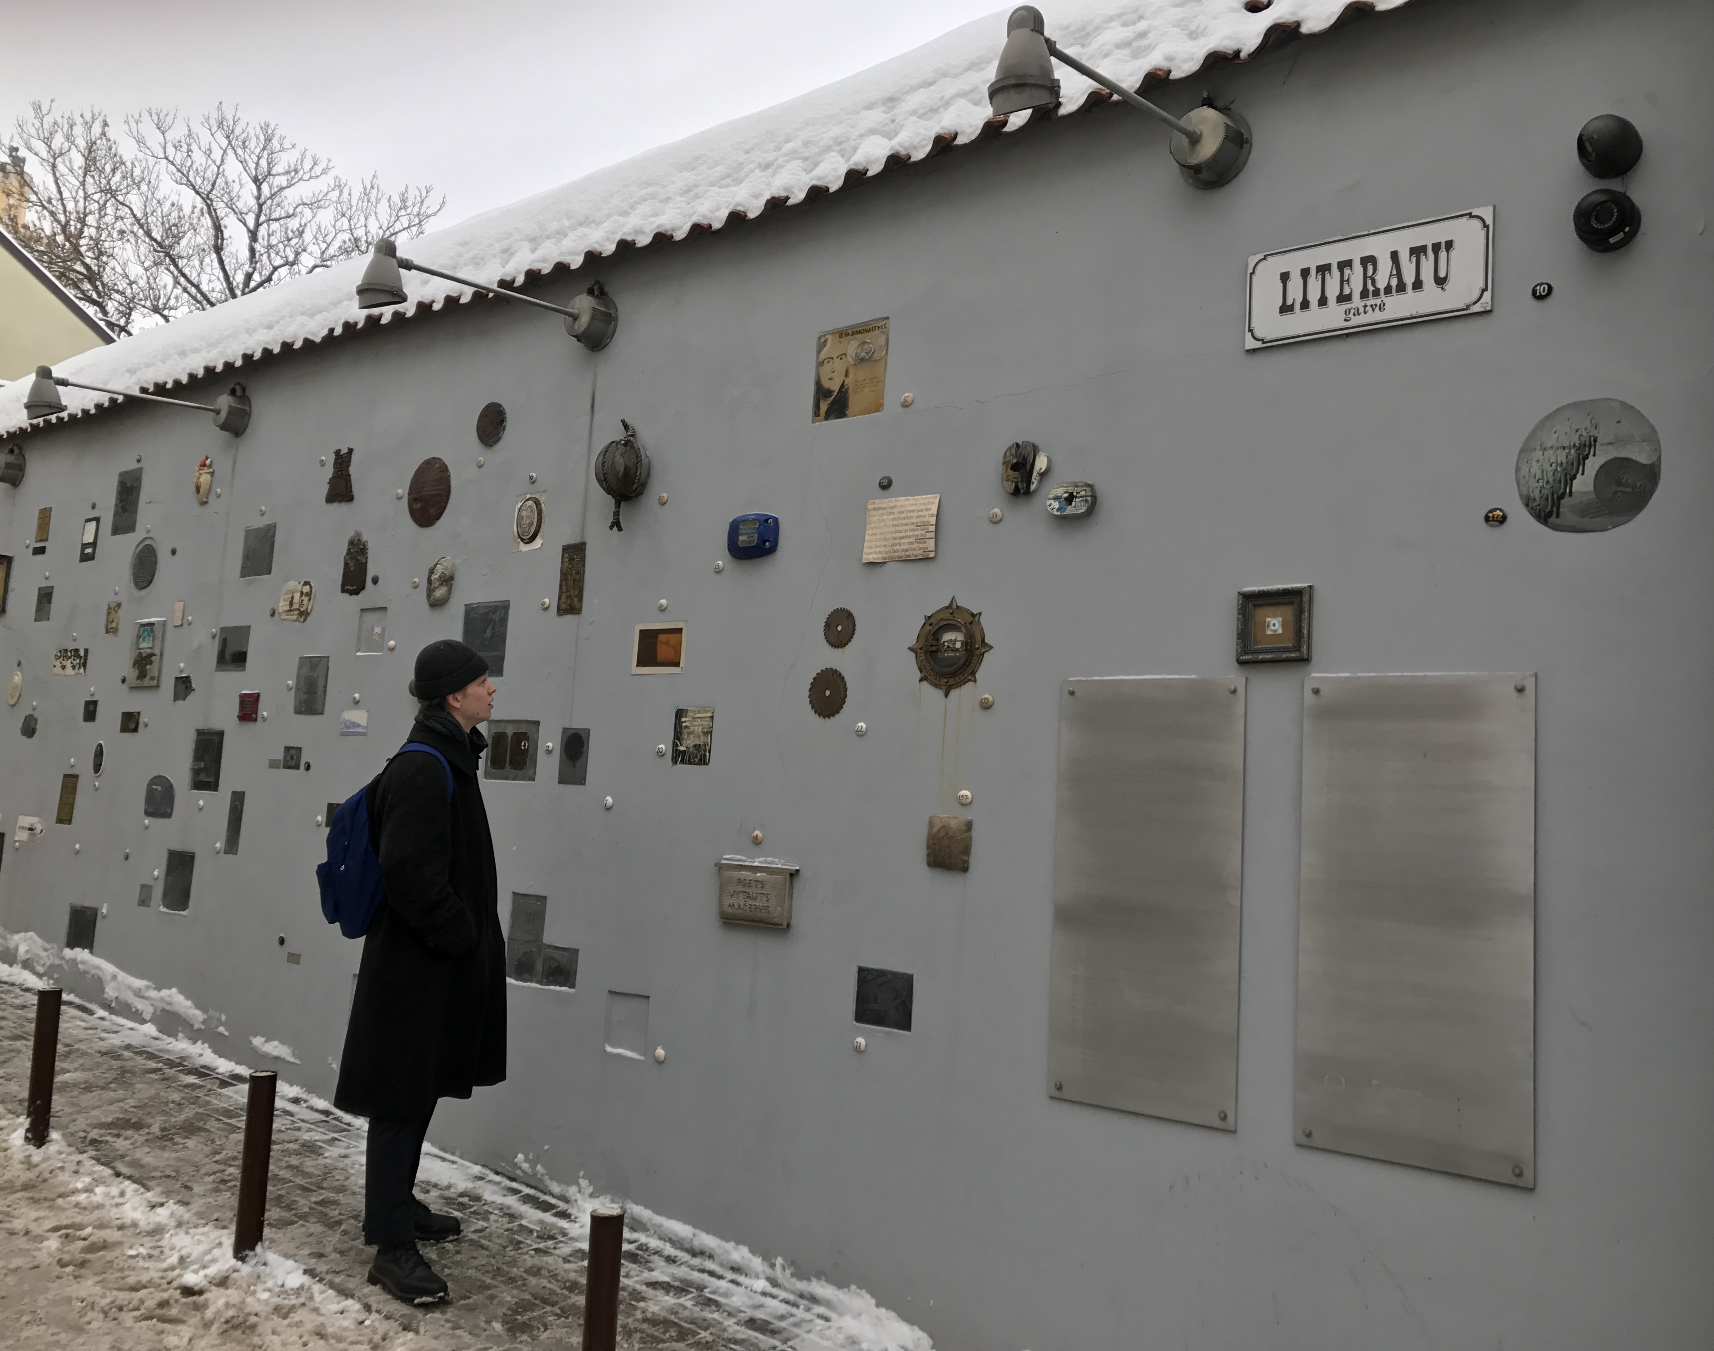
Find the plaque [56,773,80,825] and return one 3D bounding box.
[{"bbox_3d":[-4.168,0.655,7.684,0.175,0.263,0.015,-1,-6,38],"label":"plaque"}]

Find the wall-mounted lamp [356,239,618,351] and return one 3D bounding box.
[{"bbox_3d":[-1.231,-1.260,4.871,0.220,0.310,0.870,-2,-7,45],"label":"wall-mounted lamp"}]

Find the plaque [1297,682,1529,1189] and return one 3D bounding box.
[{"bbox_3d":[1.288,0.561,3.386,0.534,1.130,0.012,-1,-6,38],"label":"plaque"}]

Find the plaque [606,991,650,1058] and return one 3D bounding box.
[{"bbox_3d":[-0.758,1.155,4.812,0.196,0.200,0.020,-1,-7,38],"label":"plaque"}]

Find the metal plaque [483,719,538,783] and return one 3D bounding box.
[{"bbox_3d":[-1.288,0.279,5.404,0.298,0.221,0.020,-1,-7,38],"label":"metal plaque"}]

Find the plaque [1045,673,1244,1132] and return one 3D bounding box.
[{"bbox_3d":[0.736,0.555,3.720,0.515,1.102,0.012,-1,-7,38],"label":"plaque"}]

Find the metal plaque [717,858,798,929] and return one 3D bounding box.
[{"bbox_3d":[-0.313,0.678,4.502,0.300,0.175,0.045,-1,-7,38],"label":"metal plaque"}]

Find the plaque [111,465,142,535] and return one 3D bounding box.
[{"bbox_3d":[-3.809,-0.903,7.597,0.257,0.339,0.015,-1,-6,38],"label":"plaque"}]

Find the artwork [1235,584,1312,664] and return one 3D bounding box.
[{"bbox_3d":[1.001,-0.119,3.496,0.180,0.176,0.035,-1,-6,38],"label":"artwork"}]

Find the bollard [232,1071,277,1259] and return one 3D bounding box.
[{"bbox_3d":[-1.769,1.436,4.291,0.080,0.515,0.080,-1,-7,38],"label":"bollard"}]

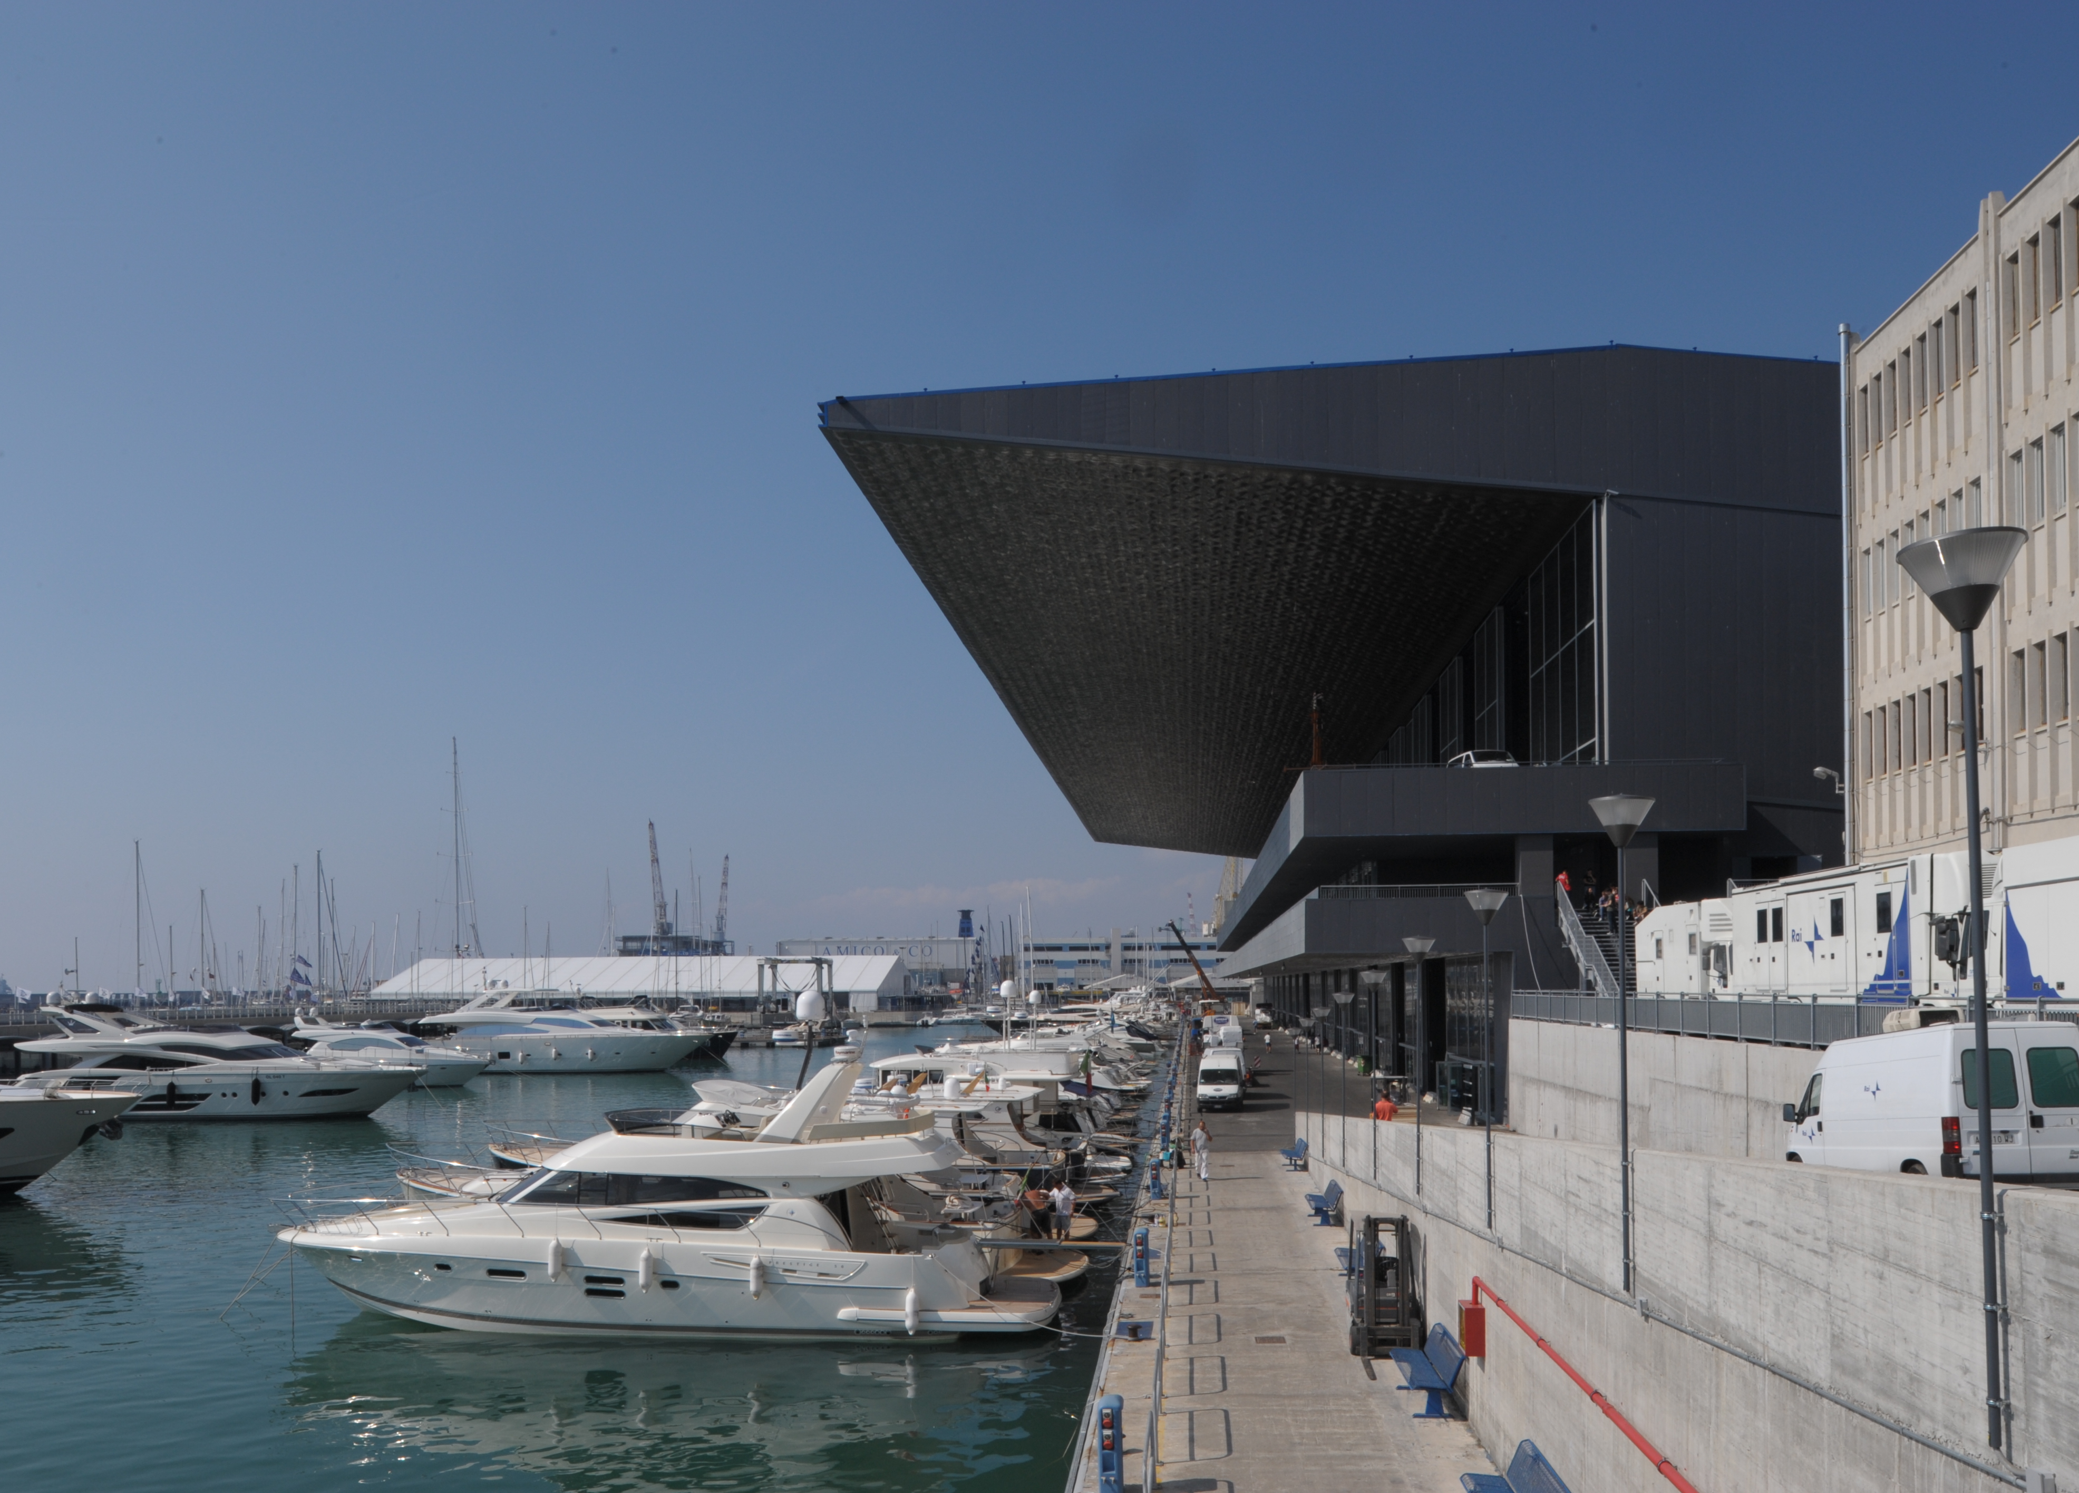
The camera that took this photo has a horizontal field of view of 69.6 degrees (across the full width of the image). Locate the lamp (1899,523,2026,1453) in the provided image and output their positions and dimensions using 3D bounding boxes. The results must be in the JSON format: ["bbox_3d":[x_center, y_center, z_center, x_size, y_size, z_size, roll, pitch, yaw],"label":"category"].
[{"bbox_3d":[4.092,1.075,6.480,0.500,3.950,0.500,0,-4,0],"label":"lamp"}]

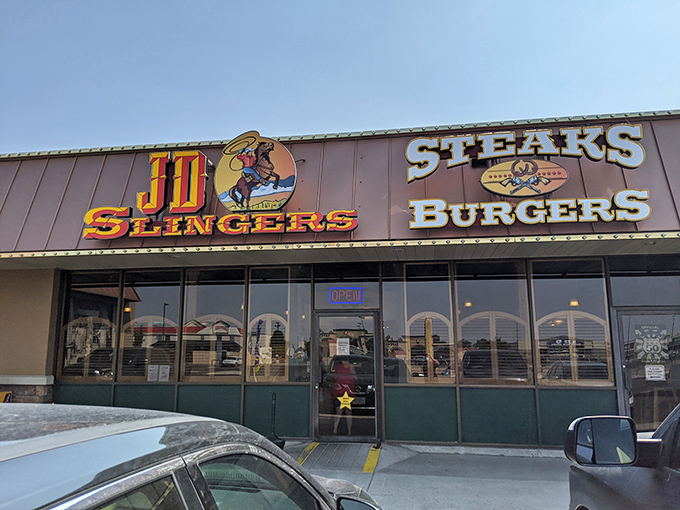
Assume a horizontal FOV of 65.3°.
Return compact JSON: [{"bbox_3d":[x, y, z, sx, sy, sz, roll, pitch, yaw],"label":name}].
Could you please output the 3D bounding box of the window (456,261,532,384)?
[{"bbox_3d":[2.540,1.115,8.781,1.189,2.041,0.080,-2,-9,9],"label":"window"}]

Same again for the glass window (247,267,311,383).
[{"bbox_3d":[-1.088,1.211,9.336,1.178,2.041,0.080,-2,-9,9],"label":"glass window"}]

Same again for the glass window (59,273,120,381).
[{"bbox_3d":[-4.677,1.307,9.886,1.148,2.041,0.080,-2,-9,9],"label":"glass window"}]

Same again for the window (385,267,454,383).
[{"bbox_3d":[1.327,1.147,8.967,1.187,2.041,0.080,-2,-9,9],"label":"window"}]

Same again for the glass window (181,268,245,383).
[{"bbox_3d":[-2.289,1.243,9.520,1.174,2.041,0.080,-2,-9,9],"label":"glass window"}]

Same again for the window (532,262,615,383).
[{"bbox_3d":[3.749,1.083,8.596,1.176,2.041,0.080,-2,-9,9],"label":"window"}]

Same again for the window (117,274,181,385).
[{"bbox_3d":[-3.490,1.275,9.704,1.175,2.041,0.080,-2,-9,9],"label":"window"}]

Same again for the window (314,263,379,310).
[{"bbox_3d":[0.116,0.560,9.253,1.182,0.786,0.080,-2,-9,9],"label":"window"}]

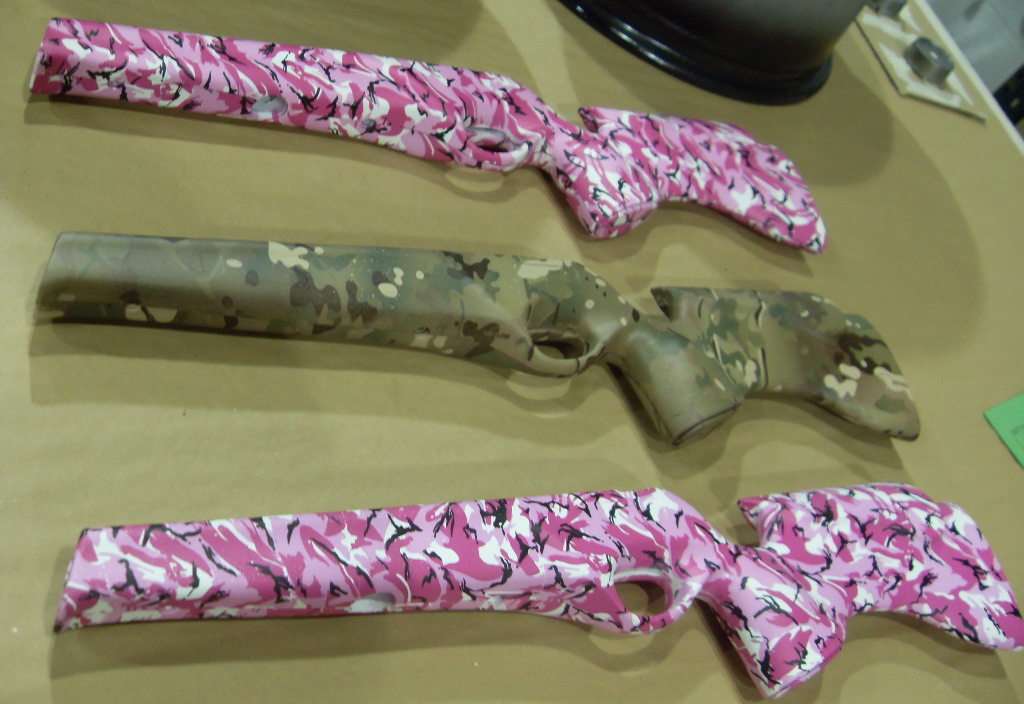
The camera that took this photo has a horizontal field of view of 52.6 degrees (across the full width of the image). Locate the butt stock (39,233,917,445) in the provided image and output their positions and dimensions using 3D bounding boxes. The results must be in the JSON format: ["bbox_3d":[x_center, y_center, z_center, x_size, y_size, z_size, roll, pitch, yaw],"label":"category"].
[{"bbox_3d":[0.050,0.001,0.775,0.743,0.055,0.163,2,56,-32],"label":"butt stock"}]

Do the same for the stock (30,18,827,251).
[{"bbox_3d":[0.000,-0.169,0.872,0.743,0.055,0.163,0,58,-33],"label":"stock"}]

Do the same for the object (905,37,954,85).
[{"bbox_3d":[0.586,-0.408,1.453,0.069,0.024,0.069,17,49,-21],"label":"object"}]

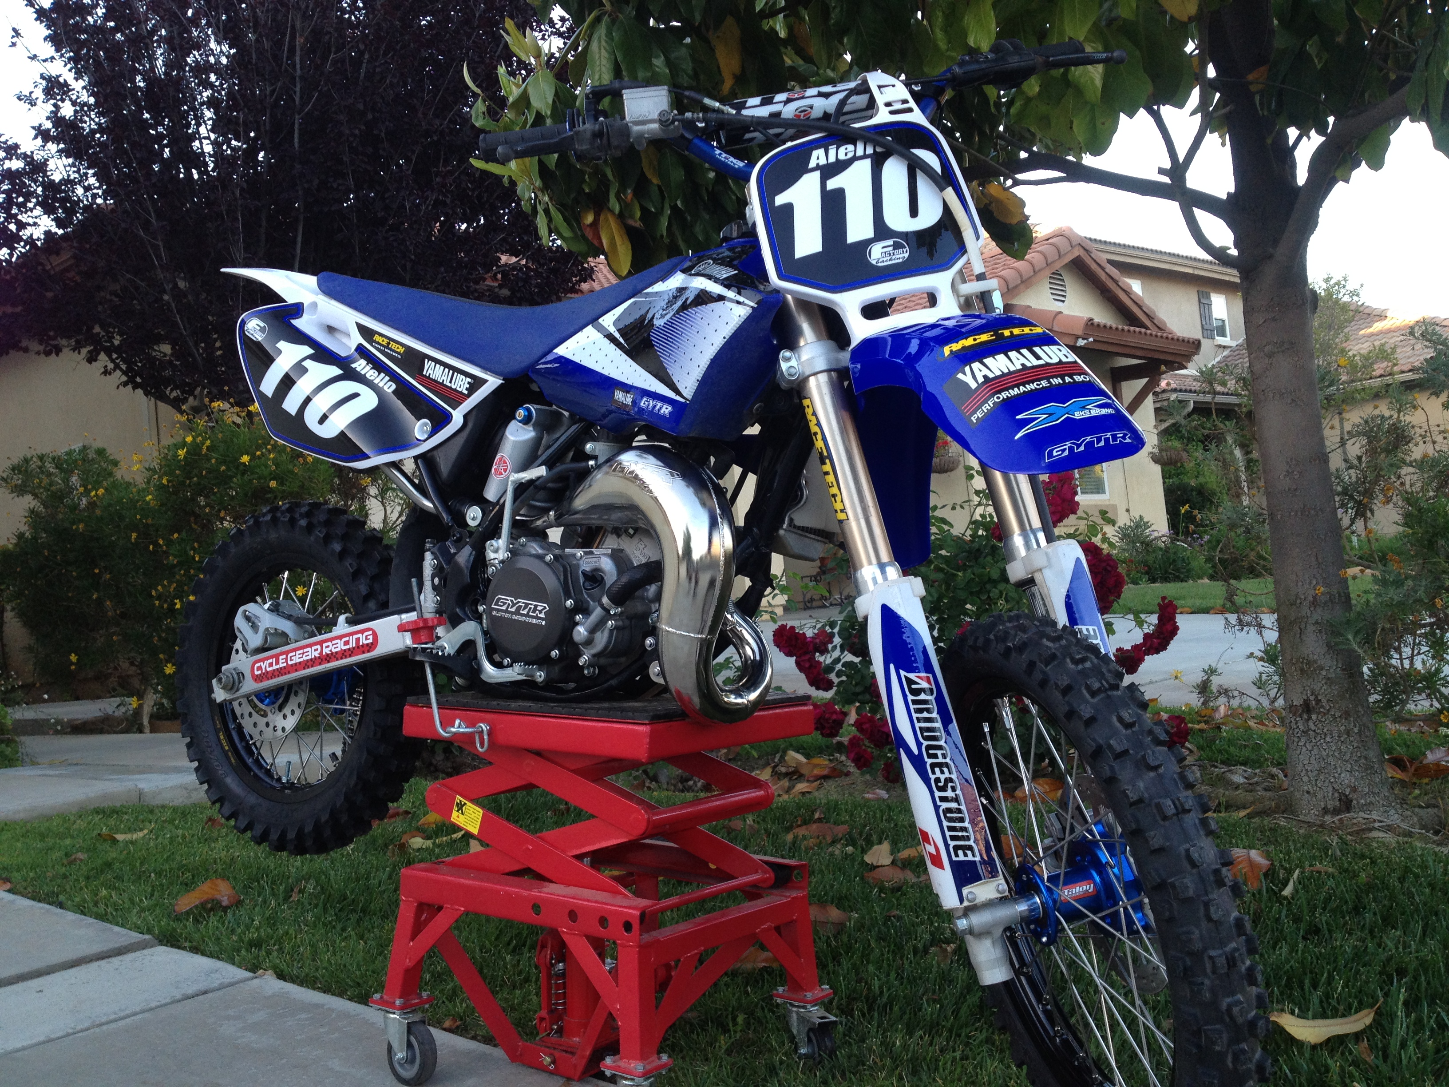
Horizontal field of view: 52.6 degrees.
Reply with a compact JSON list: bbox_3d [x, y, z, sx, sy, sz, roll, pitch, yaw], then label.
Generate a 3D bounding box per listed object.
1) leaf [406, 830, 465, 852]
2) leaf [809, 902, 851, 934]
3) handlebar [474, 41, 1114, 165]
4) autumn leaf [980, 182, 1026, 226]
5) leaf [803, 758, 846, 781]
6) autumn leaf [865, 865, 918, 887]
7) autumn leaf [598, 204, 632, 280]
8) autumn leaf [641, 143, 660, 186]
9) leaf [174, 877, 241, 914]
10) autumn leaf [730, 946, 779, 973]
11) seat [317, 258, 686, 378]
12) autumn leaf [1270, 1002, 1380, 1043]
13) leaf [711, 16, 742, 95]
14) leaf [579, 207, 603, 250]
[{"bbox_3d":[-0.611,0.632,3.120,0.130,0.030,0.050,-2,-2,-21],"label":"leaf"},{"bbox_3d":[0.169,0.639,2.500,0.105,0.035,0.065,-2,-2,-6],"label":"leaf"},{"bbox_3d":[0.100,-0.506,1.690,0.765,0.150,0.150,-13,-12,-12],"label":"handlebar"},{"bbox_3d":[0.551,-0.672,2.900,0.090,0.085,0.050,-6,-3,0],"label":"autumn leaf"},{"bbox_3d":[0.309,0.700,4.550,0.135,0.050,0.090,-2,-2,0],"label":"leaf"},{"bbox_3d":[0.342,0.680,3.000,0.115,0.035,0.070,-2,-2,0],"label":"autumn leaf"},{"bbox_3d":[-0.215,-0.592,2.880,0.058,0.145,0.025,-15,-5,-6],"label":"autumn leaf"},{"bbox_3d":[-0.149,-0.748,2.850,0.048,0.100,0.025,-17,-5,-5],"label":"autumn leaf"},{"bbox_3d":[-0.935,0.636,2.650,0.120,0.050,0.065,-2,-2,-12],"label":"leaf"},{"bbox_3d":[0.050,0.666,2.350,0.105,0.038,0.080,-2,-2,0],"label":"autumn leaf"},{"bbox_3d":[-0.319,-0.307,2.000,0.650,0.170,0.190,9,4,36],"label":"seat"},{"bbox_3d":[0.802,0.642,1.960,0.150,0.035,0.050,-2,-2,-6],"label":"autumn leaf"},{"bbox_3d":[0.004,-0.931,2.800,0.060,0.150,0.045,-6,-3,0],"label":"leaf"},{"bbox_3d":[-0.264,-0.624,2.900,0.052,0.090,0.040,-6,-3,0],"label":"leaf"}]

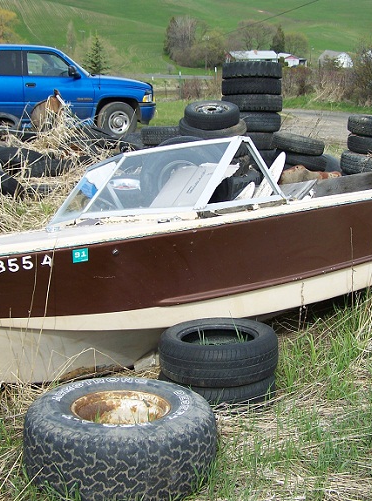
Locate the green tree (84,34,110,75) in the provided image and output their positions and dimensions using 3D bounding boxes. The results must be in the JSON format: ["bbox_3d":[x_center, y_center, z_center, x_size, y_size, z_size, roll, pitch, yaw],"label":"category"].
[{"bbox_3d":[-4.647,-9.969,38.000,1.500,2.600,1.500,0,12,0],"label":"green tree"}]

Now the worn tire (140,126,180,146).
[{"bbox_3d":[-0.215,-1.430,9.000,0.680,0.220,0.680,0,12,0],"label":"worn tire"}]

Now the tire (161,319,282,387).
[{"bbox_3d":[0.173,0.516,3.780,0.620,0.190,0.620,0,11,0],"label":"tire"}]

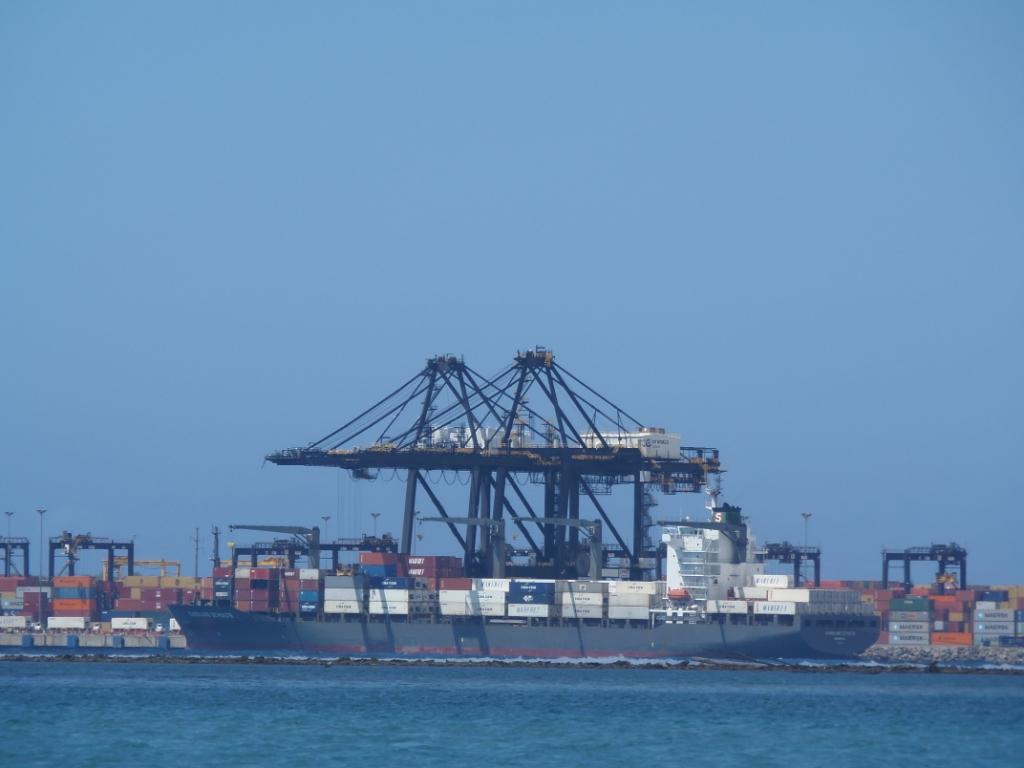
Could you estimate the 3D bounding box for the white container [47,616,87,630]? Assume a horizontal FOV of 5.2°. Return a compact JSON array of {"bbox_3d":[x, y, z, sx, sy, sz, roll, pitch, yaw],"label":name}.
[{"bbox_3d":[-113.700,61.280,2916.750,12.190,2.900,2.440,0,-1,38],"label":"white container"}]

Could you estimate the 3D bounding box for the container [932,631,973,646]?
[{"bbox_3d":[104.760,60.250,2687.850,12.190,2.900,2.440,0,-1,40],"label":"container"}]

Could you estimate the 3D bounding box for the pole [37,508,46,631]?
[{"bbox_3d":[-120.240,47.610,2900.000,2.600,31.000,2.600,1,-1,0],"label":"pole"}]

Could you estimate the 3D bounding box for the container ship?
[{"bbox_3d":[-3.190,45.740,2702.520,206.600,40.000,29.800,0,-1,39],"label":"container ship"}]

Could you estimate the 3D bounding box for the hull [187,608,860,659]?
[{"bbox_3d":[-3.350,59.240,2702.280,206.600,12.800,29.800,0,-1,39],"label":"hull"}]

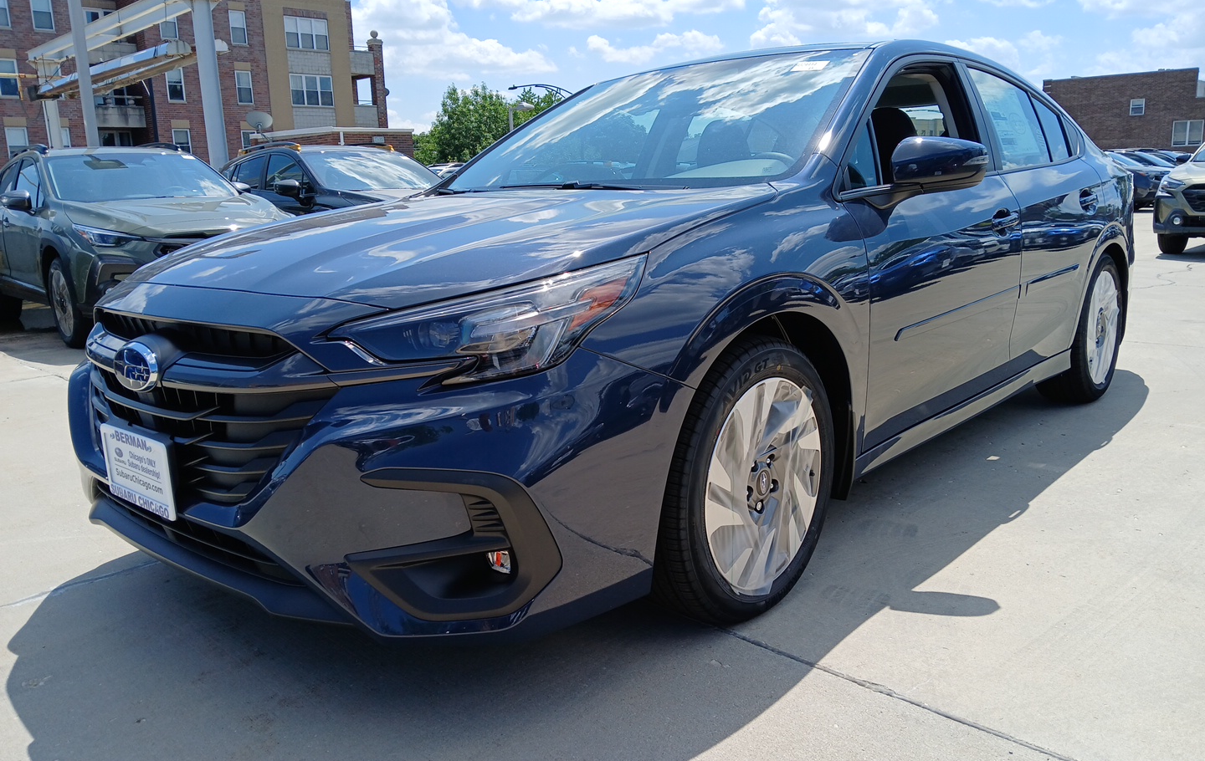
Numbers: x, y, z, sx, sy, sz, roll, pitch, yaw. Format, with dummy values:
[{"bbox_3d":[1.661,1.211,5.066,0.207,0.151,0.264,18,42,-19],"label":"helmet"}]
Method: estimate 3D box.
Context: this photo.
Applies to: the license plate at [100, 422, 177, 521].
[{"bbox_3d":[-0.963,0.188,1.875,0.315,0.158,0.020,6,14,42],"label":"license plate"}]

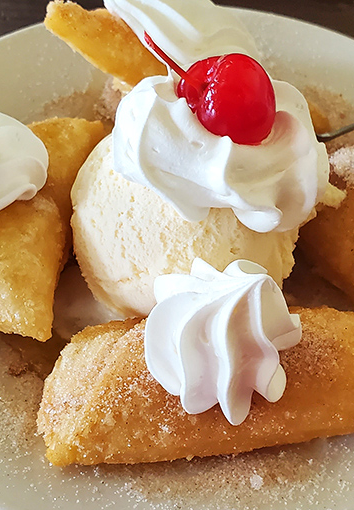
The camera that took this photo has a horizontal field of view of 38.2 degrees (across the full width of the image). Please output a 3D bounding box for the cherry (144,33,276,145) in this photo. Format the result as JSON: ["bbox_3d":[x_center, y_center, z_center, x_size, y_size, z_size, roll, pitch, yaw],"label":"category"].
[{"bbox_3d":[0.006,-0.036,0.106,0.021,0.033,0.021,0,69,48],"label":"cherry"}]

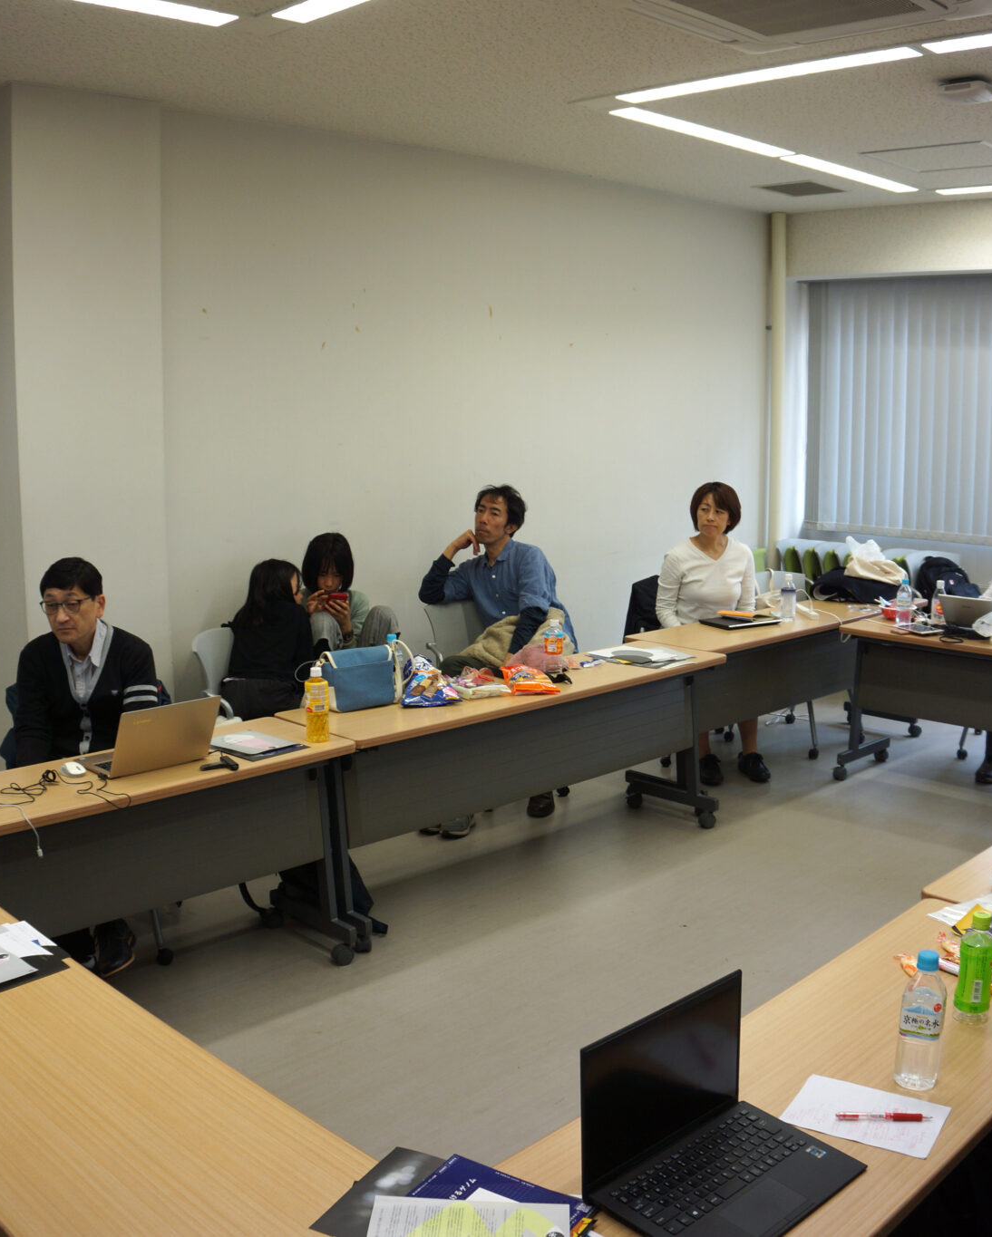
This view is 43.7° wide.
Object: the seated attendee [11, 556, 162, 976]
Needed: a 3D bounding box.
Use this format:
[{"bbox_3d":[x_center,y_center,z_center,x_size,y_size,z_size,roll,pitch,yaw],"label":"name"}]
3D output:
[{"bbox_3d":[-1.244,0.430,3.745,0.550,1.240,0.700,-6,11,-33],"label":"seated attendee"}]

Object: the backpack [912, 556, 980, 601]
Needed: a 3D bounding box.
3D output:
[{"bbox_3d":[2.286,-0.074,6.251,0.320,0.460,0.240,-2,10,-15],"label":"backpack"}]

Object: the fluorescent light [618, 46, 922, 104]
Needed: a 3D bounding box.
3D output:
[{"bbox_3d":[0.885,-1.839,4.158,1.200,0.060,0.120,11,15,43],"label":"fluorescent light"}]

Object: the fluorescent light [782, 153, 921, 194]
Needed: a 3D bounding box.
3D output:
[{"bbox_3d":[1.648,-2.066,5.708,0.120,0.060,1.200,11,15,43],"label":"fluorescent light"}]

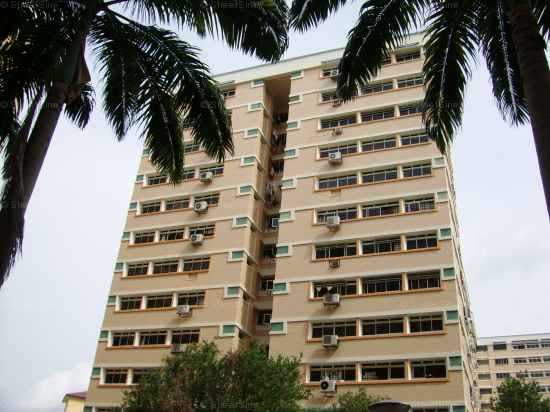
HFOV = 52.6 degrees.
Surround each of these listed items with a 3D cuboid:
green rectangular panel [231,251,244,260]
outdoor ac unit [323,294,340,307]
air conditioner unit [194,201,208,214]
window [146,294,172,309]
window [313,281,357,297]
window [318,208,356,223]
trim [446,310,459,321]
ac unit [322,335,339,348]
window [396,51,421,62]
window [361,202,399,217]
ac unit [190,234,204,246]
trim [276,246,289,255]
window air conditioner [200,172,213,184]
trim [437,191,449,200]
[{"bbox_3d":[-2.551,3.454,38.555,0.900,0.620,0.100,-7,-33,20],"label":"green rectangular panel"},{"bbox_3d":[3.459,5.699,33.907,0.880,0.600,0.360,-7,-33,20],"label":"outdoor ac unit"},{"bbox_3d":[-5.806,-0.010,43.615,0.920,0.650,0.350,-8,-33,20],"label":"air conditioner unit"},{"bbox_3d":[-8.191,6.857,39.671,2.180,1.060,0.140,-7,-33,20],"label":"window"},{"bbox_3d":[3.812,5.329,35.313,2.860,1.070,0.140,-7,-33,20],"label":"window"},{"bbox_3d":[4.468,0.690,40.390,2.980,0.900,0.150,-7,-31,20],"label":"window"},{"bbox_3d":[10.480,6.464,32.763,0.700,0.570,0.120,-8,-33,20],"label":"trim"},{"bbox_3d":[3.406,8.333,34.232,0.870,0.660,0.340,-8,-32,21],"label":"ac unit"},{"bbox_3d":[10.497,-11.650,43.927,1.870,1.130,0.150,-8,-32,21],"label":"window"},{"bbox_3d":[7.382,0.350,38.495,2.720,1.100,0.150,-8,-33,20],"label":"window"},{"bbox_3d":[-5.930,2.568,42.276,0.830,0.630,0.330,-7,-33,20],"label":"ac unit"},{"bbox_3d":[0.515,3.091,39.201,0.880,0.600,0.100,-8,-32,21],"label":"trim"},{"bbox_3d":[-5.594,-2.345,45.072,0.870,0.640,0.340,-8,-32,21],"label":"window air conditioner"},{"bbox_3d":[11.113,-0.679,36.834,0.680,0.550,0.100,-7,-33,20],"label":"trim"}]

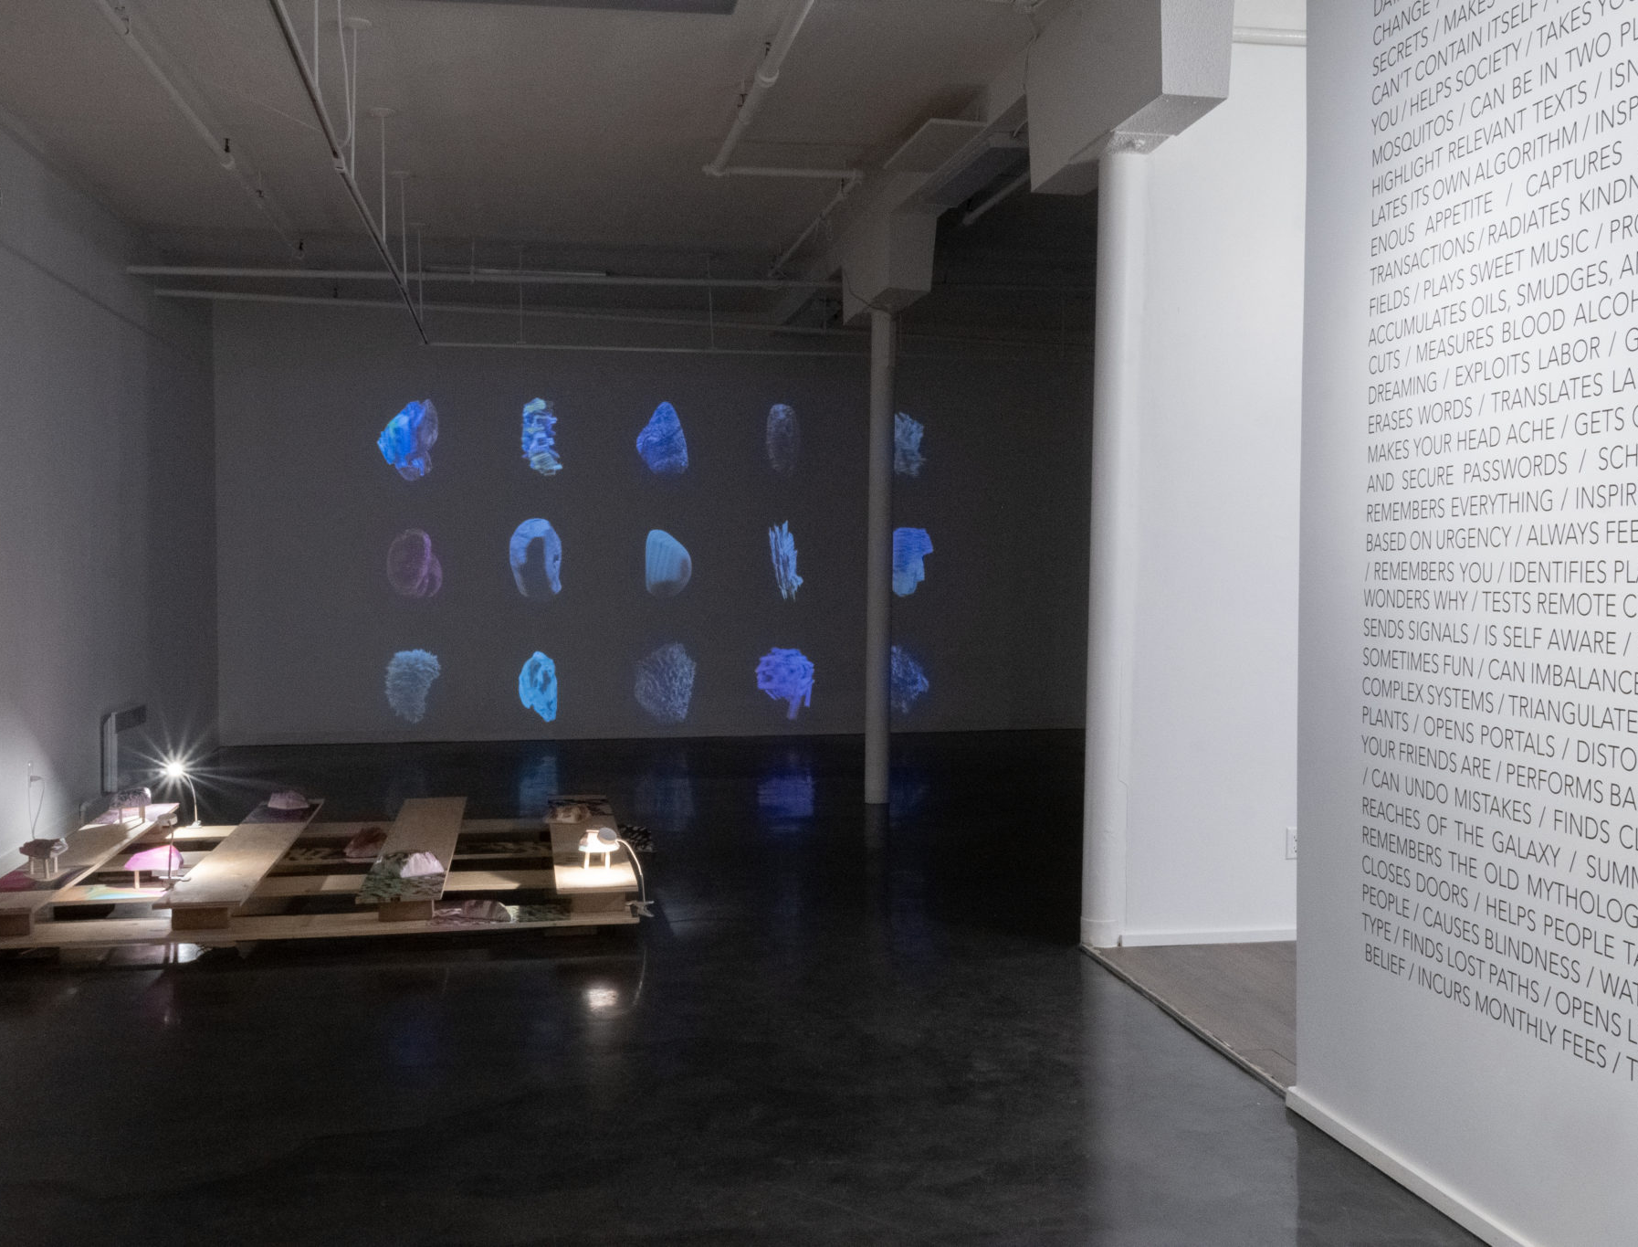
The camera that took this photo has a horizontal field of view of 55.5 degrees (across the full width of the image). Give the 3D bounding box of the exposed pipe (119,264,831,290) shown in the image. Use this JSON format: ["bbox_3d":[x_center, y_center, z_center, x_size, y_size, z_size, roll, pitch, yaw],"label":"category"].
[{"bbox_3d":[-1.933,-2.076,9.351,4.167,0.046,0.046,-1,3,-11],"label":"exposed pipe"}]

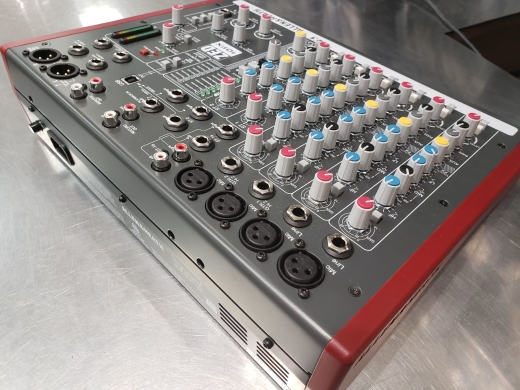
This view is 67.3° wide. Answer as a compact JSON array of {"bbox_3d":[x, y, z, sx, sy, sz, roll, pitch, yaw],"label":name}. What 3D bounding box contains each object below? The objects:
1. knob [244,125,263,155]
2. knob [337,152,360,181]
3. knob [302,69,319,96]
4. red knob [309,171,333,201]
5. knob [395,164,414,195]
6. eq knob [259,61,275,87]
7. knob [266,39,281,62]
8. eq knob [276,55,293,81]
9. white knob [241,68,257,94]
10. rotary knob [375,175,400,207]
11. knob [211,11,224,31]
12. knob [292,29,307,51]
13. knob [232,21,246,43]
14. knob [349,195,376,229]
[{"bbox_3d":[-0.004,-0.033,0.236,0.010,0.014,0.010,-4,45,-13],"label":"knob"},{"bbox_3d":[0.050,-0.016,0.217,0.011,0.014,0.011,4,44,-4],"label":"knob"},{"bbox_3d":[0.038,-0.087,0.298,0.010,0.014,0.010,-4,45,-13],"label":"knob"},{"bbox_3d":[0.033,-0.005,0.212,0.010,0.014,0.010,4,44,-4],"label":"red knob"},{"bbox_3d":[0.081,-0.009,0.224,0.010,0.014,0.010,4,44,-5],"label":"knob"},{"bbox_3d":[0.005,-0.089,0.286,0.011,0.014,0.011,4,44,-4],"label":"eq knob"},{"bbox_3d":[0.011,-0.117,0.316,0.011,0.014,0.011,3,44,-4],"label":"knob"},{"bbox_3d":[0.019,-0.098,0.297,0.011,0.014,0.011,-14,48,-20],"label":"eq knob"},{"bbox_3d":[-0.007,-0.081,0.276,0.011,0.014,0.011,4,44,-4],"label":"white knob"},{"bbox_3d":[0.070,-0.003,0.216,0.010,0.014,0.010,4,44,-4],"label":"rotary knob"},{"bbox_3d":[-0.039,-0.162,0.363,0.010,0.014,0.010,-8,46,-16],"label":"knob"},{"bbox_3d":[0.035,-0.137,0.349,0.010,0.014,0.010,-6,46,-15],"label":"knob"},{"bbox_3d":[-0.018,-0.140,0.336,0.011,0.014,0.011,4,44,-4],"label":"knob"},{"bbox_3d":[0.050,0.009,0.192,0.011,0.014,0.011,4,44,-4],"label":"knob"}]

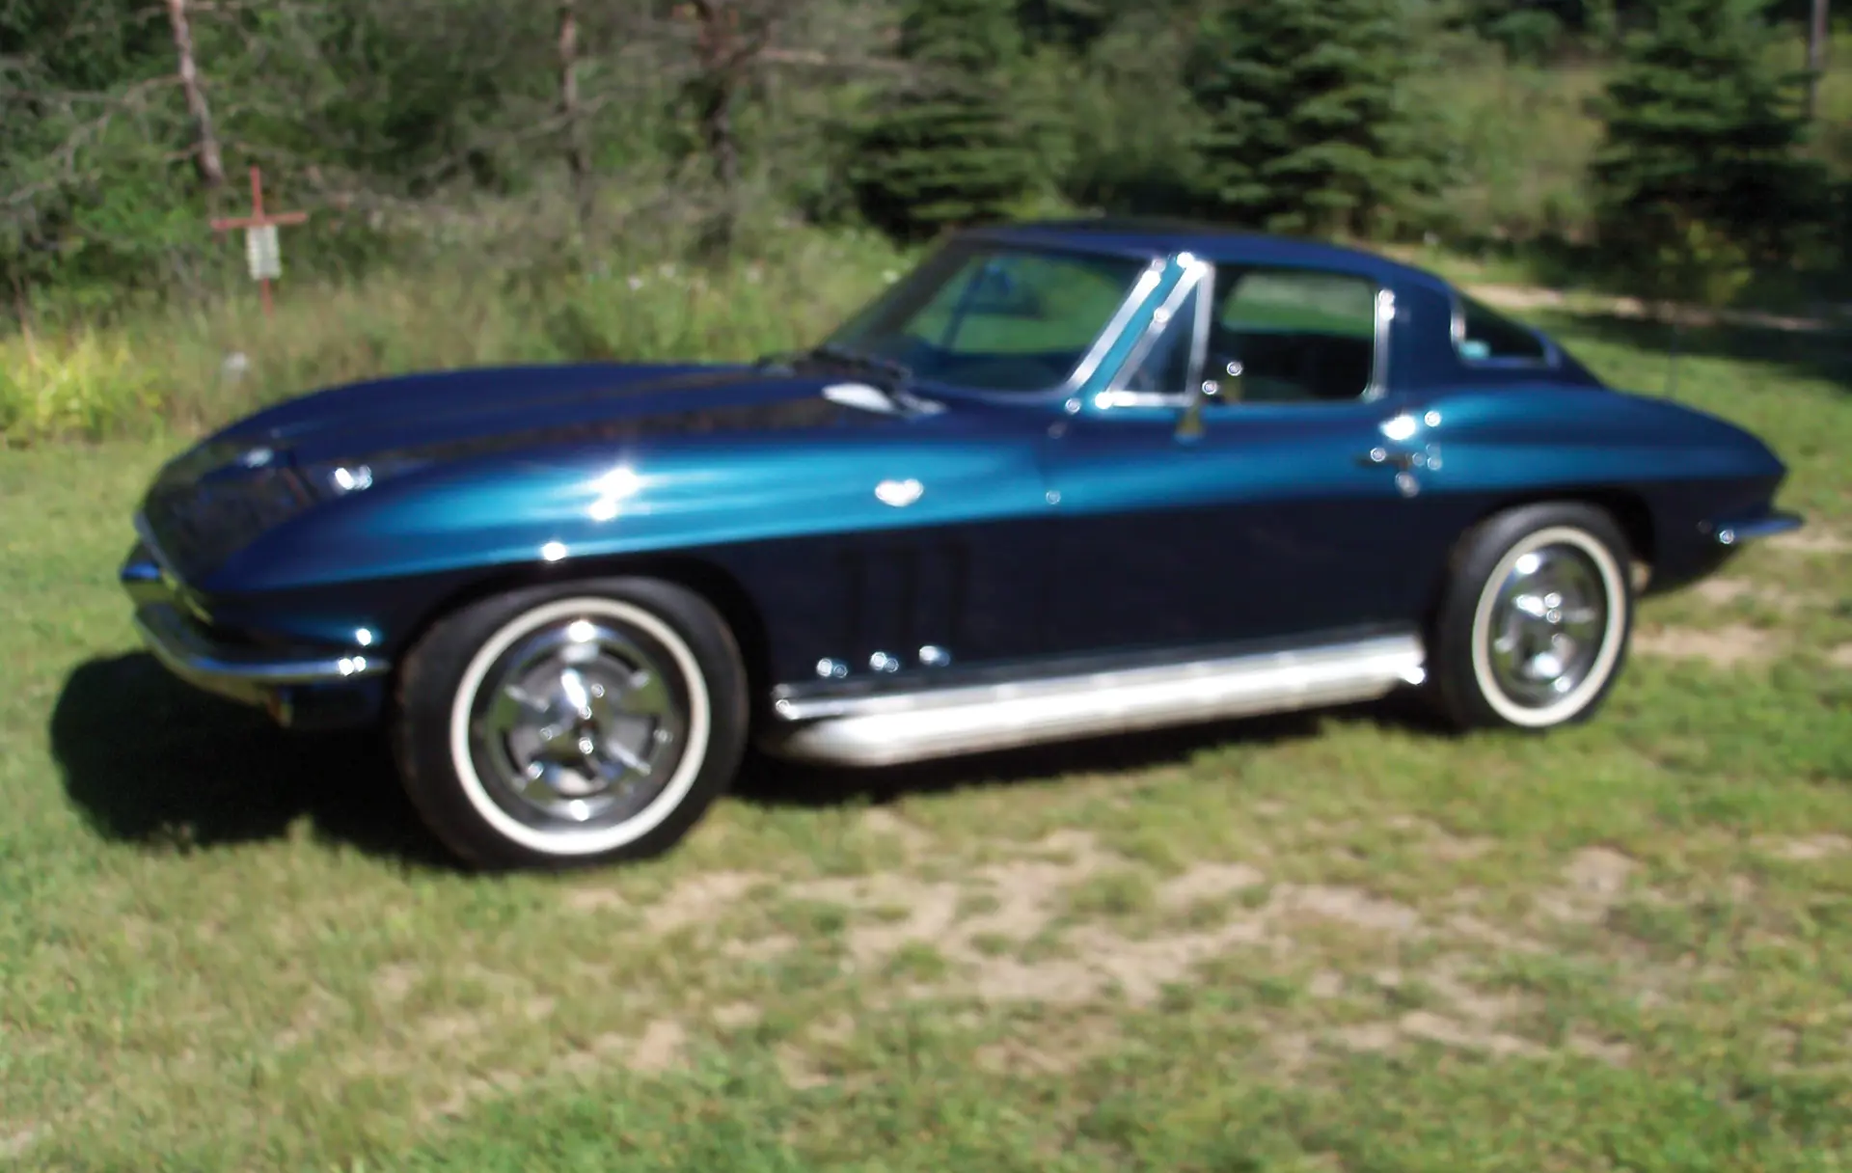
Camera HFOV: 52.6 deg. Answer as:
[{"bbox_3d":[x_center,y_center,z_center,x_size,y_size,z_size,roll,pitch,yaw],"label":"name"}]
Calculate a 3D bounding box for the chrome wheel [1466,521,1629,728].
[{"bbox_3d":[1.542,0.091,4.778,0.460,0.460,0.130,-4,13,-27],"label":"chrome wheel"}]

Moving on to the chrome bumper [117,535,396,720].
[{"bbox_3d":[-1.525,0.008,4.043,0.380,0.160,1.720,-4,13,-27],"label":"chrome bumper"}]

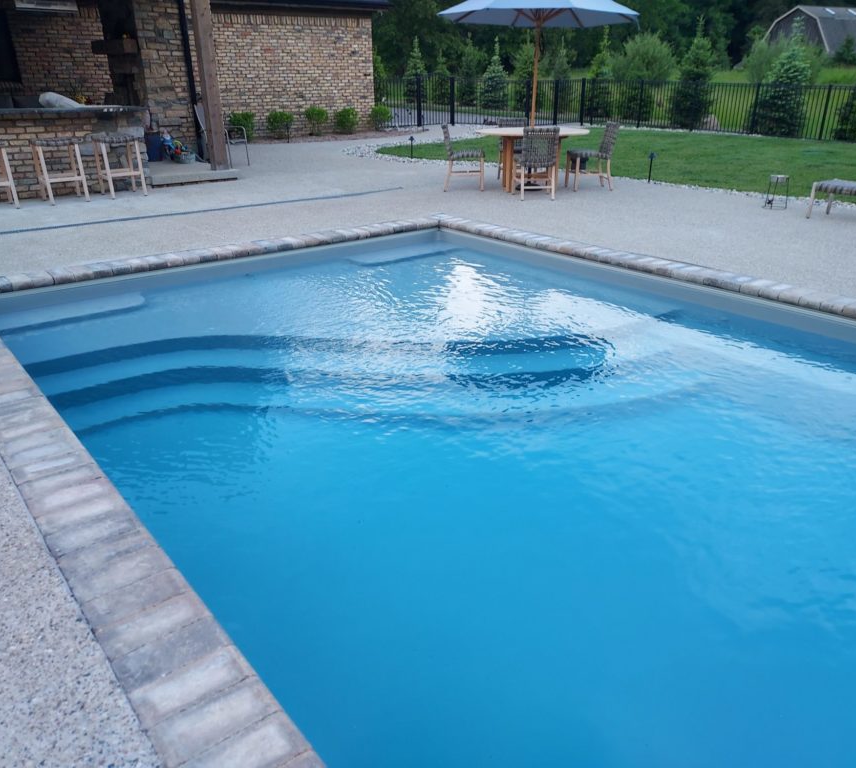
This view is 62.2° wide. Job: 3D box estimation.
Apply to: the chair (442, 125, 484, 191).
[{"bbox_3d":[0.487,-3.060,9.574,0.570,0.850,0.500,0,23,1],"label":"chair"}]

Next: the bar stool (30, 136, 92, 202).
[{"bbox_3d":[-4.593,-2.680,8.888,0.470,0.760,0.520,-19,29,-36],"label":"bar stool"}]

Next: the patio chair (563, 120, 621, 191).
[{"bbox_3d":[2.211,-3.066,9.557,0.570,0.850,0.500,-2,23,-5],"label":"patio chair"}]

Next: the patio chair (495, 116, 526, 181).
[{"bbox_3d":[1.241,-3.373,10.296,0.500,0.850,0.570,-3,23,-6],"label":"patio chair"}]

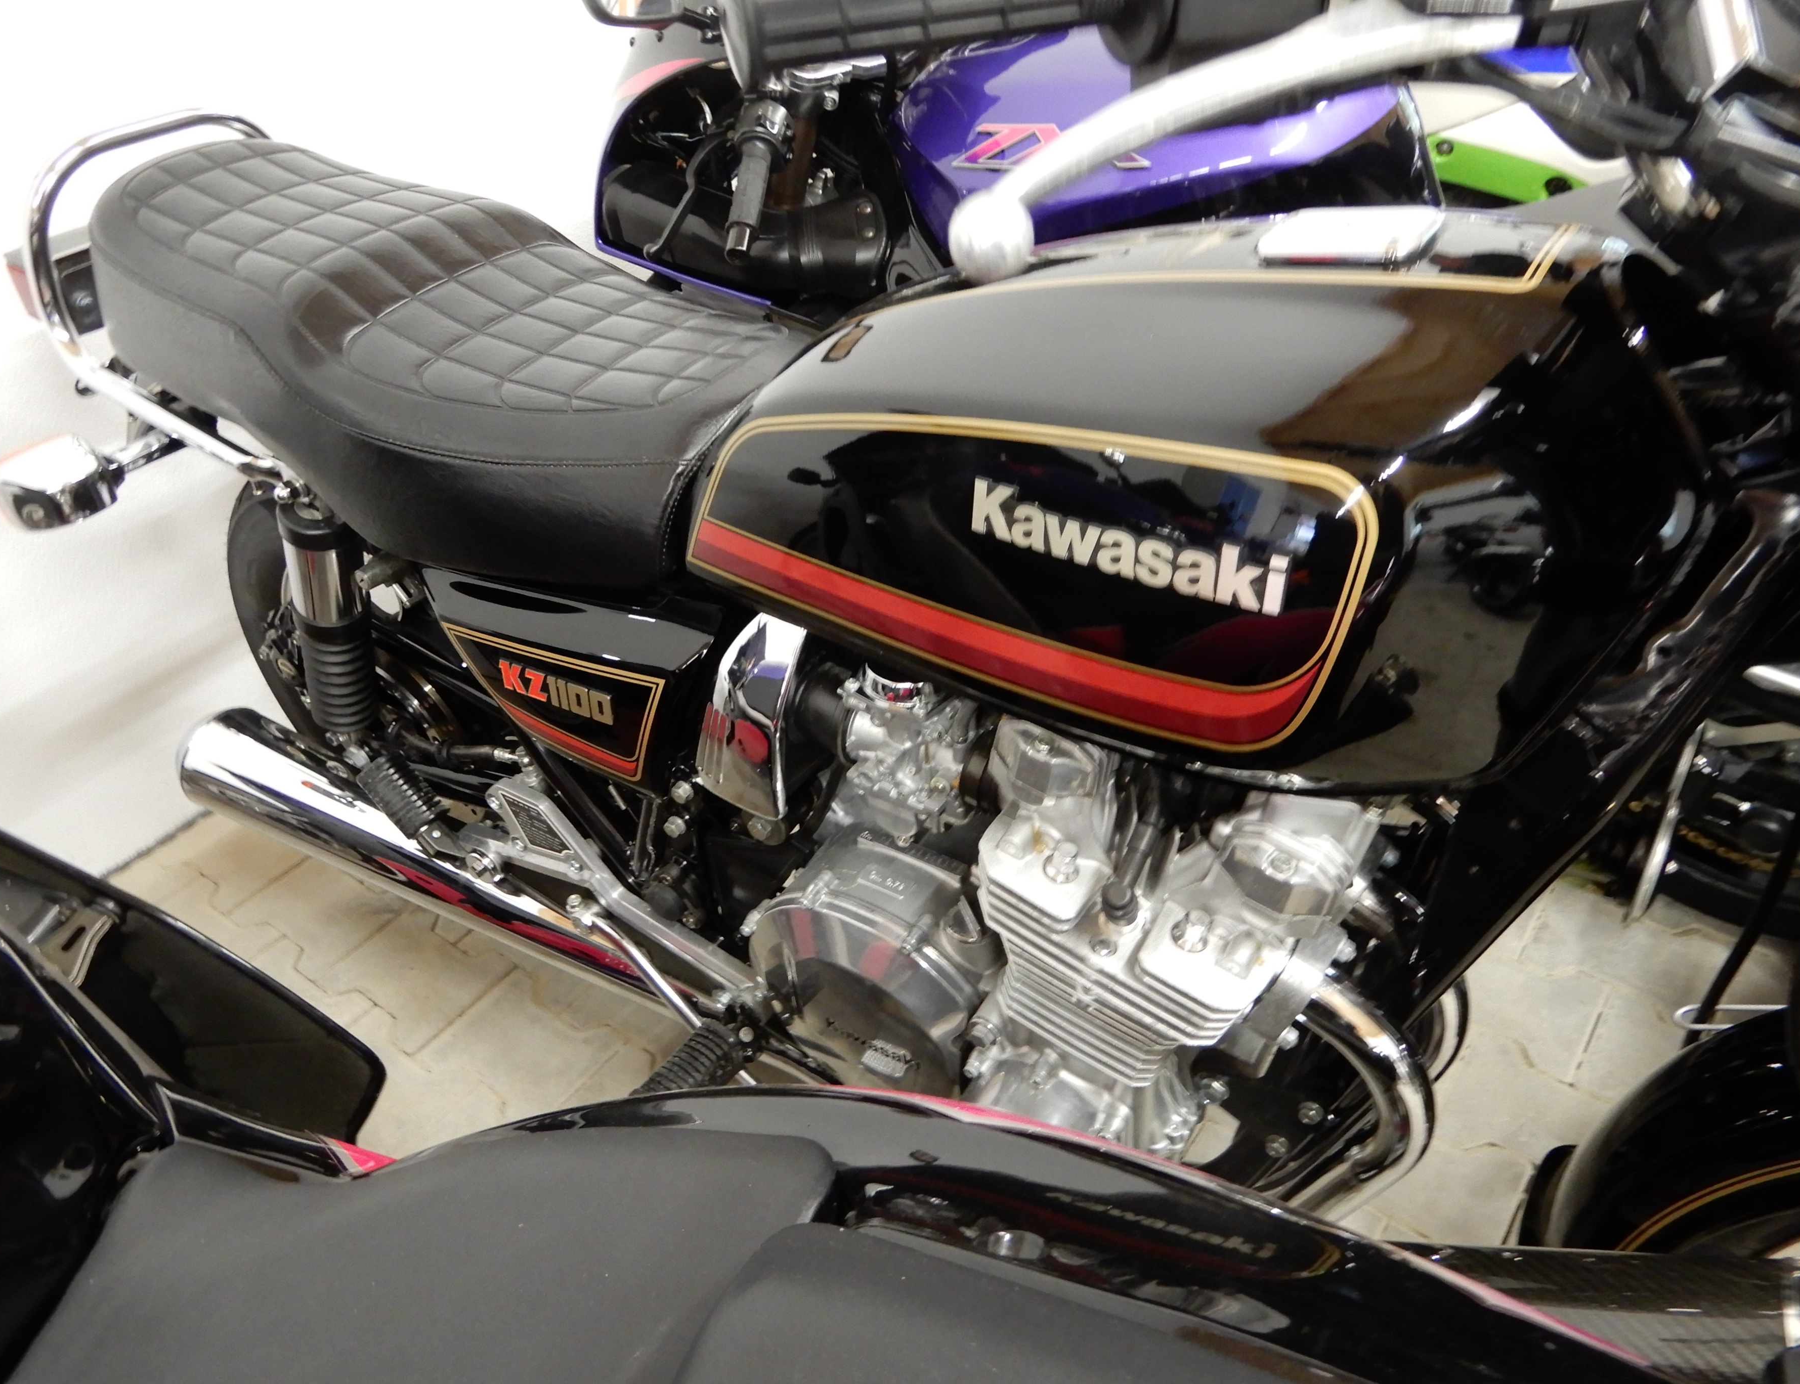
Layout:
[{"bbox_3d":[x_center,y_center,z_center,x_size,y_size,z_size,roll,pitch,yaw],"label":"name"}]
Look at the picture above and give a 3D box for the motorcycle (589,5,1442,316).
[{"bbox_3d":[0.403,-0.386,1.542,2.060,1.120,0.730,12,41,19],"label":"motorcycle"}]

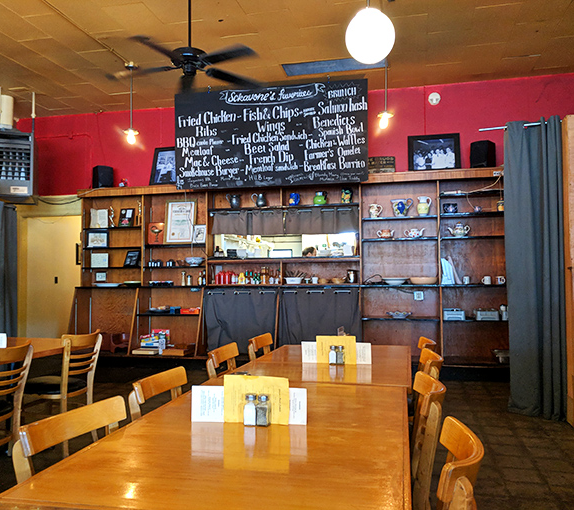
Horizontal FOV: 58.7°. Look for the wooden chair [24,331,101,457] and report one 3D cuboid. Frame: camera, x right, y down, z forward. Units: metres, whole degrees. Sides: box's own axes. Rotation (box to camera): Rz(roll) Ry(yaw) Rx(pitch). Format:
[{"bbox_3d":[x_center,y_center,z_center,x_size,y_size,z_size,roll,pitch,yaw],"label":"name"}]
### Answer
[{"bbox_3d":[-1.643,0.980,3.670,0.510,0.840,0.430,-1,-2,19],"label":"wooden chair"}]

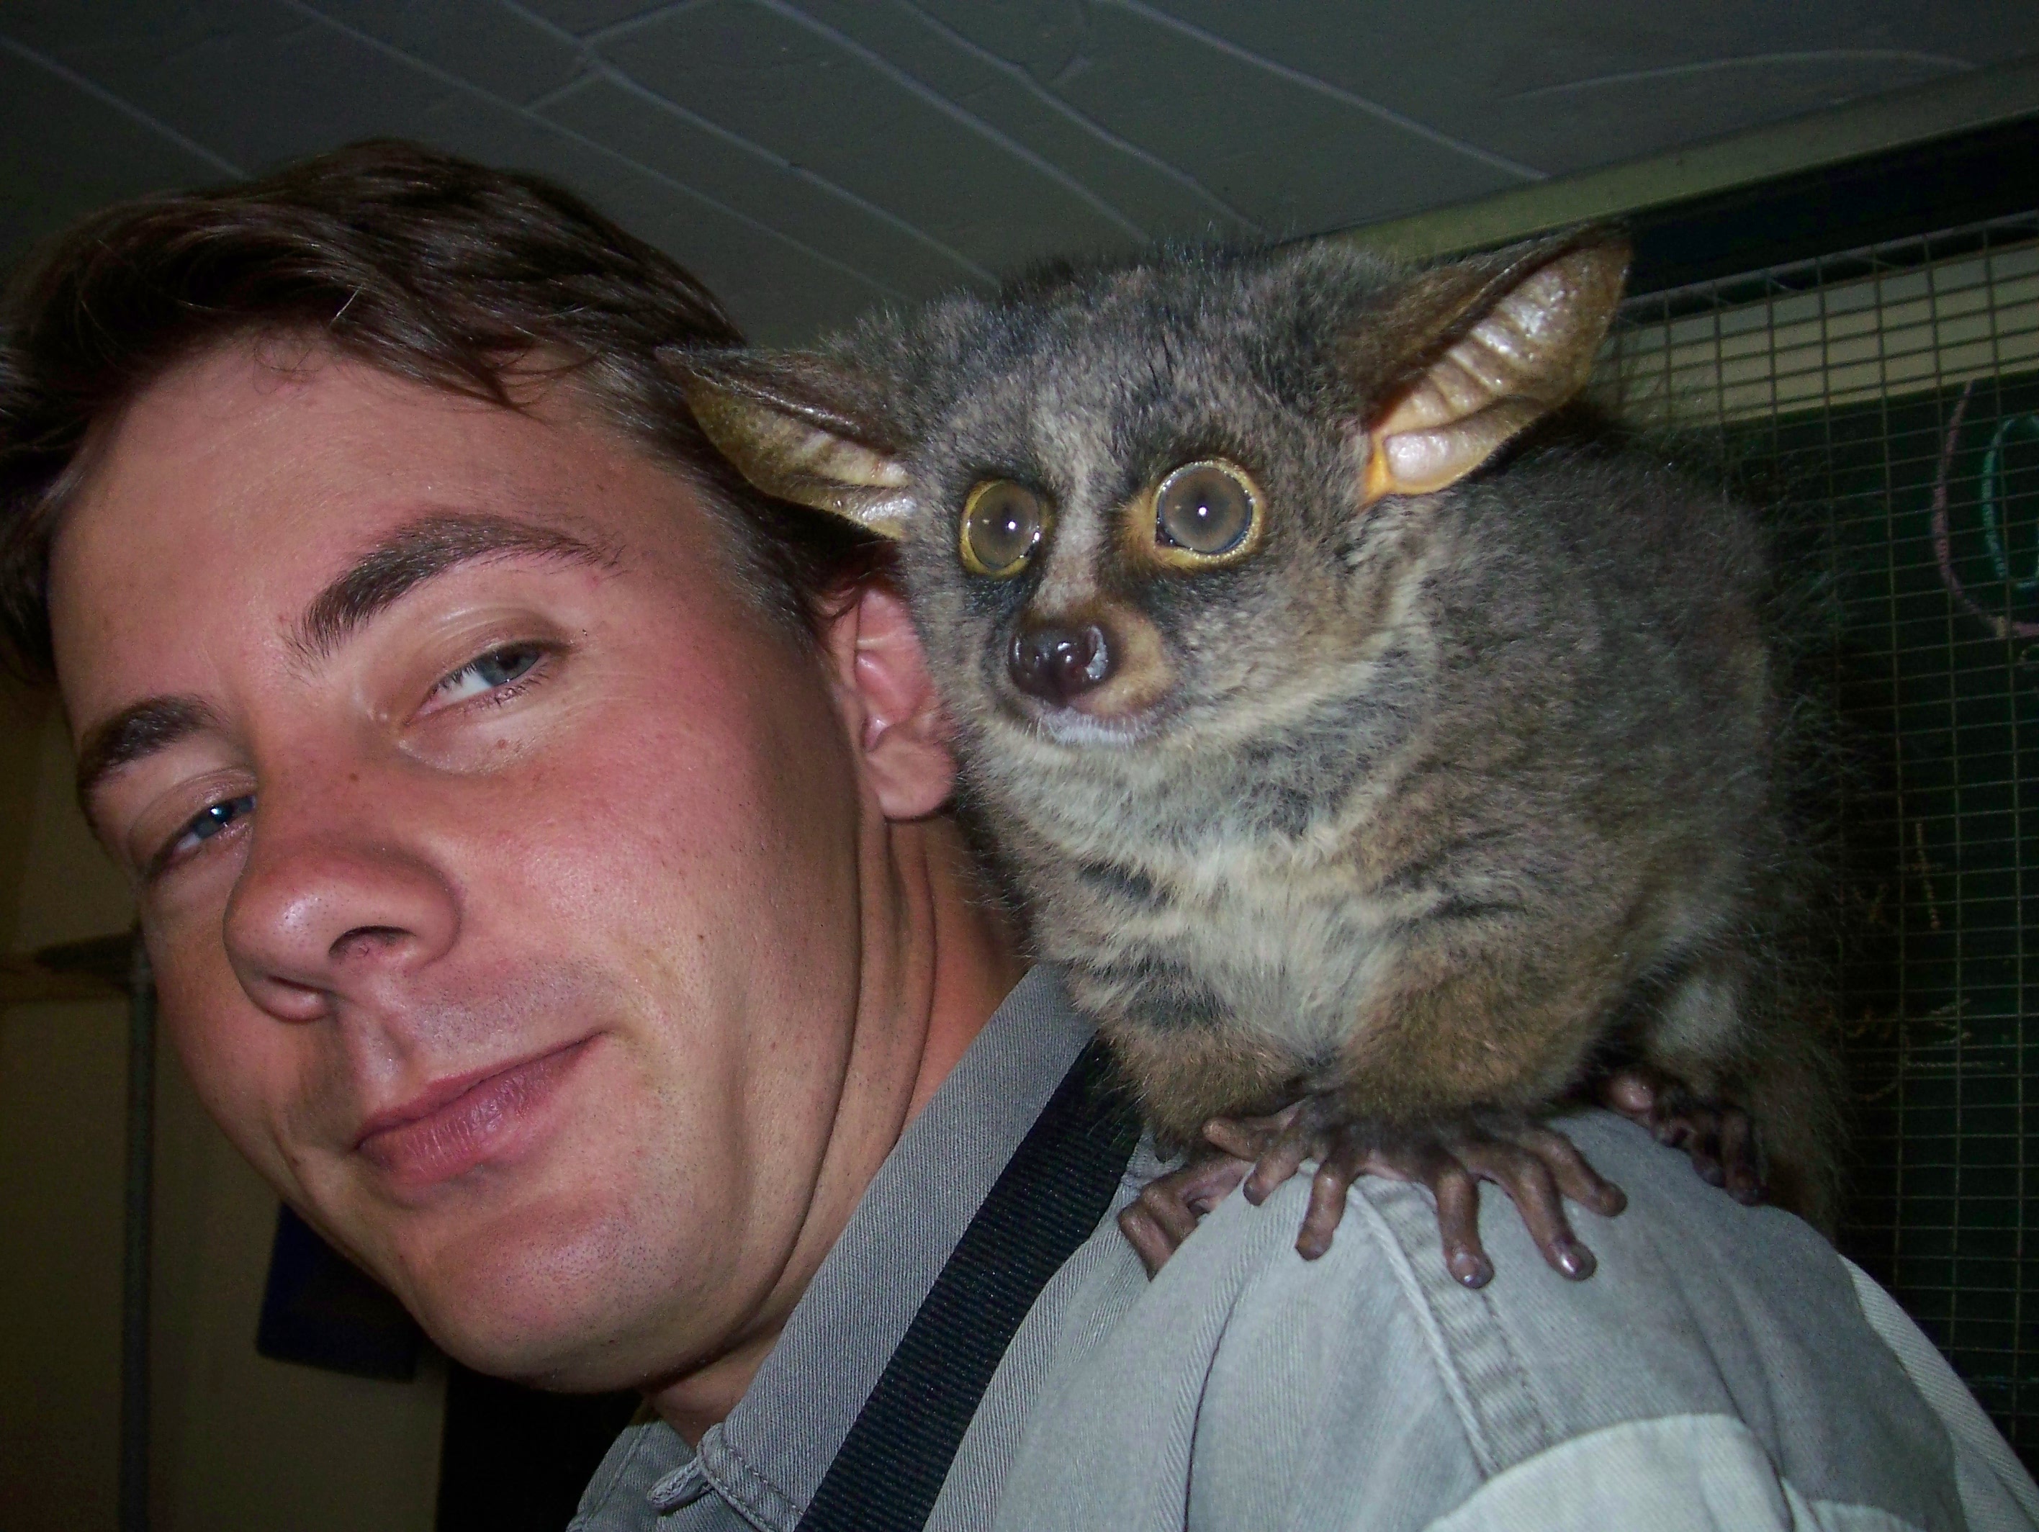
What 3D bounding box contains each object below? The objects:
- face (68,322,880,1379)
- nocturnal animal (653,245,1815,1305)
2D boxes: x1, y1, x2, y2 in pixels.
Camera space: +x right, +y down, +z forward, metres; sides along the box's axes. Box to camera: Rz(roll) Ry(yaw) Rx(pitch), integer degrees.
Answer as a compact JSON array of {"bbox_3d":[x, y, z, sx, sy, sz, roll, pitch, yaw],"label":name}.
[{"bbox_3d":[-0.111,0.018,0.442,0.150,0.195,0.125,-27,-11,15],"label":"face"},{"bbox_3d":[0.064,0.005,0.474,0.170,0.200,0.240,-3,-7,30],"label":"nocturnal animal"}]

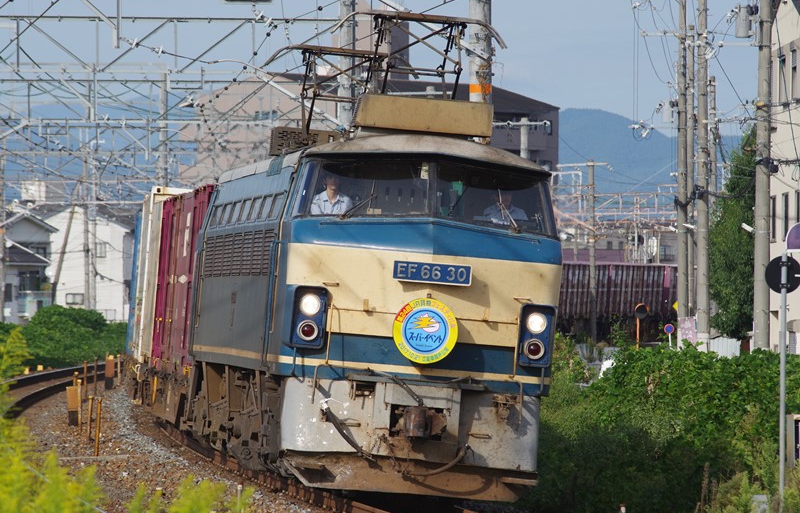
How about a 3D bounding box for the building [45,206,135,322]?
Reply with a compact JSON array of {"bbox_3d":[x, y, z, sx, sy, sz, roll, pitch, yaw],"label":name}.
[{"bbox_3d":[-19.050,0.770,400.000,6.200,7.600,8.000,0,0,-2],"label":"building"}]

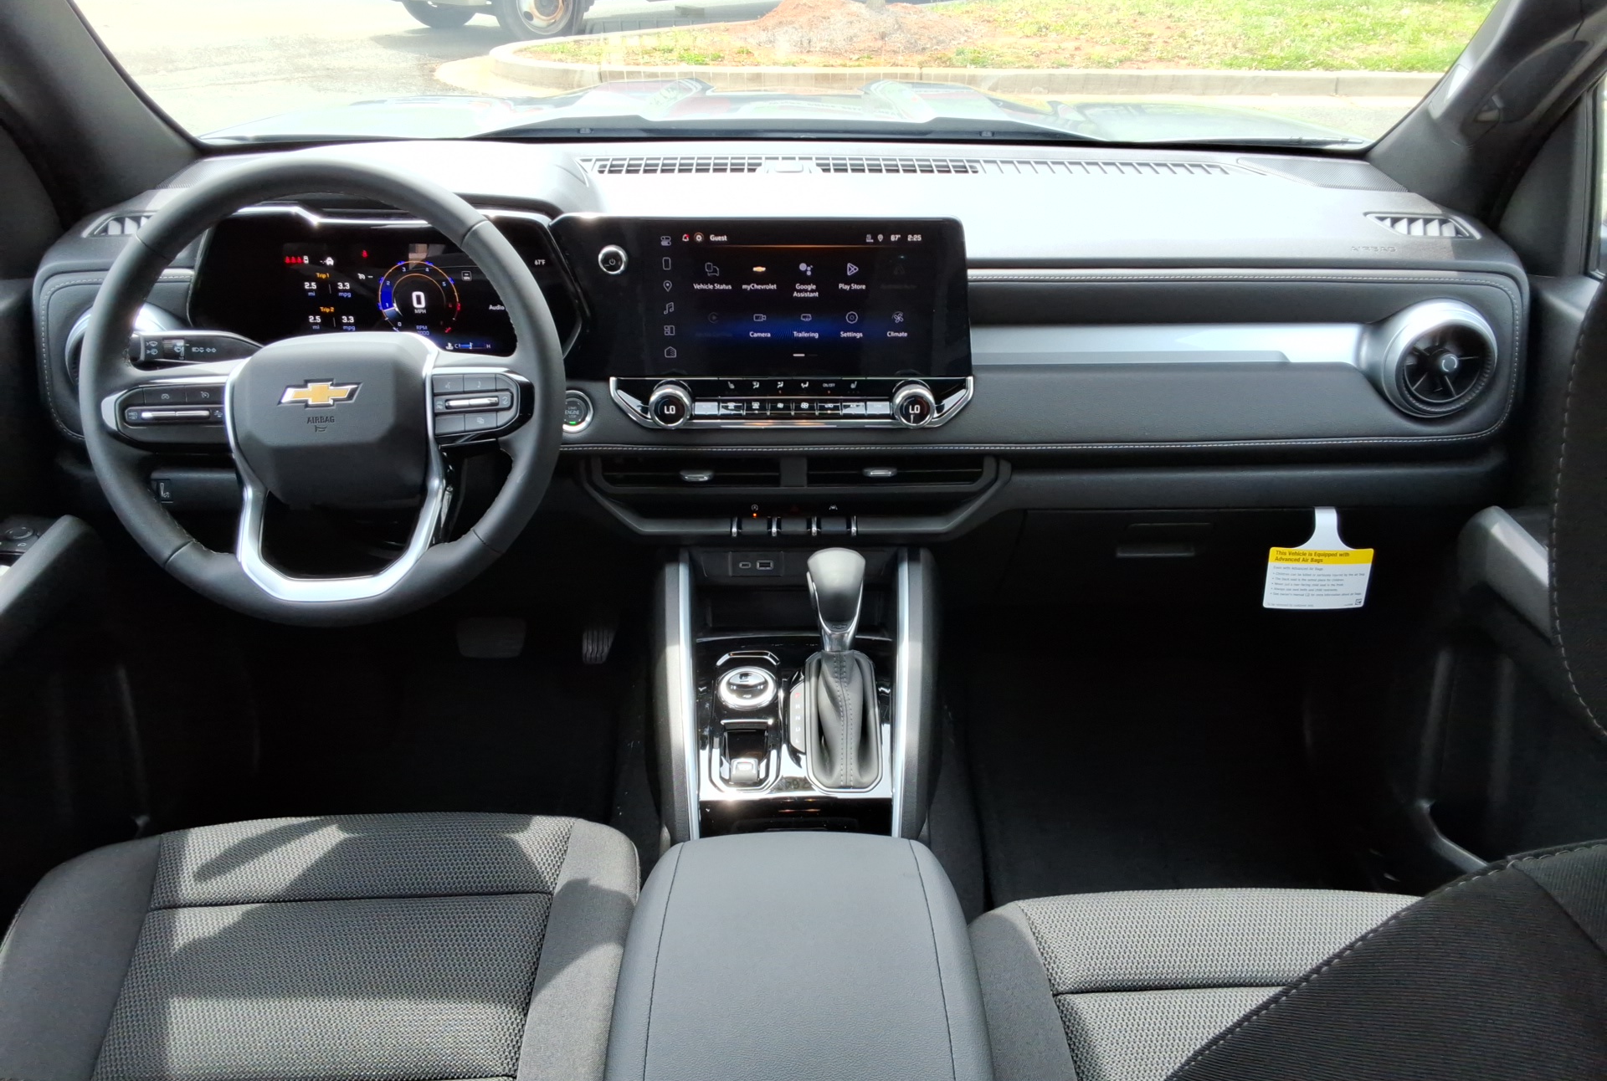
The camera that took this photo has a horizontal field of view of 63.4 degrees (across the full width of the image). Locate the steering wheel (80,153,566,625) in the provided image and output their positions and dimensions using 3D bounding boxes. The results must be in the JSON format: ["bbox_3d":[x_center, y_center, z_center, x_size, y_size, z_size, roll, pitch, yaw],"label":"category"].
[{"bbox_3d":[-0.379,-0.118,1.056,0.375,0.368,0.100,-2,1,-3],"label":"steering wheel"}]

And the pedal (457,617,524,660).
[{"bbox_3d":[-0.398,0.125,1.660,0.090,0.060,0.030,0,-7,-1],"label":"pedal"}]

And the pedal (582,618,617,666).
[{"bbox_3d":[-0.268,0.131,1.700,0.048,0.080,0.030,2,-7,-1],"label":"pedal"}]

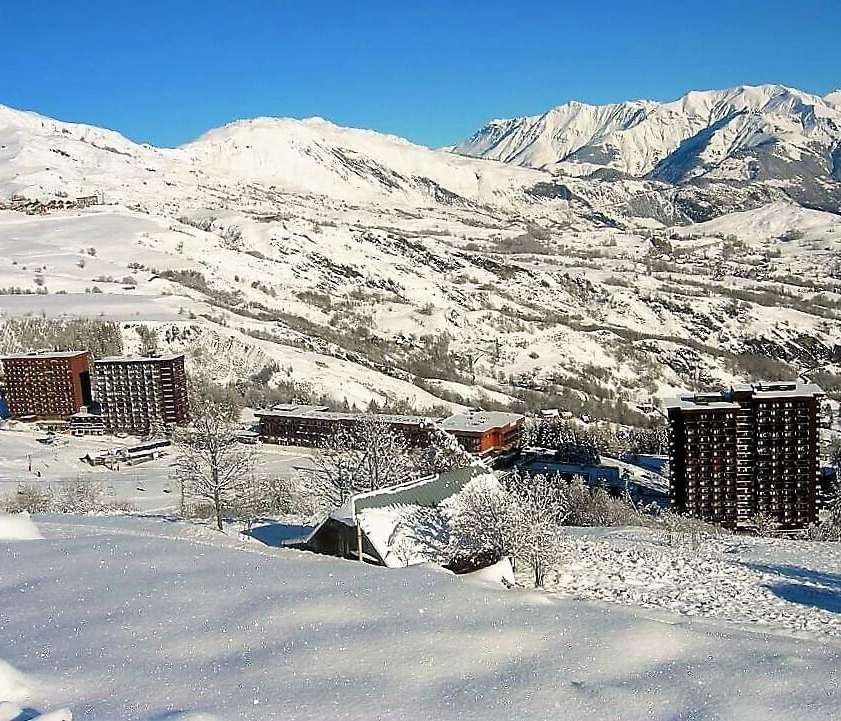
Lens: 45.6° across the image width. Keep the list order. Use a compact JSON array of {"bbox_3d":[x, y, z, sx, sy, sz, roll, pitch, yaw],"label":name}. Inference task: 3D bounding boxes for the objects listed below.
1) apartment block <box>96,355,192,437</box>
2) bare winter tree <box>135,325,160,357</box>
[{"bbox_3d":[-137.361,16.826,496.801,41.800,36.500,13.000,-2,9,12],"label":"apartment block"},{"bbox_3d":[-163.882,-10.805,600.000,15.000,20.500,13.500,-4,9,0],"label":"bare winter tree"}]

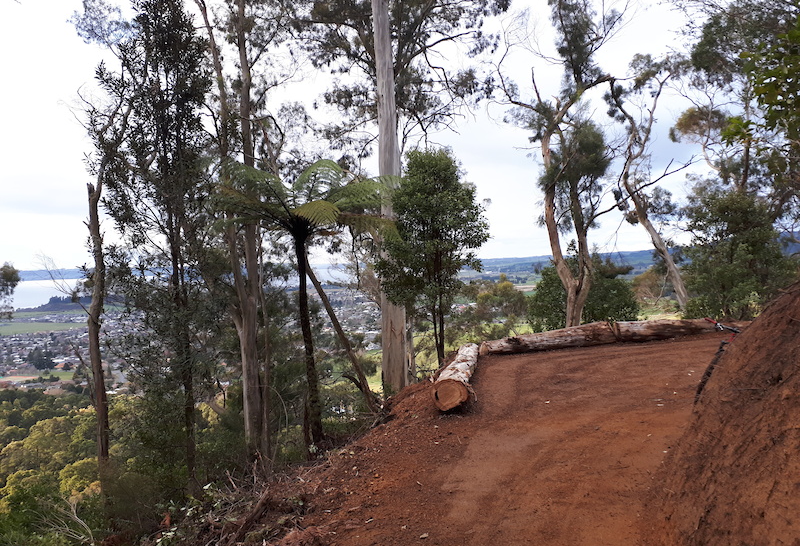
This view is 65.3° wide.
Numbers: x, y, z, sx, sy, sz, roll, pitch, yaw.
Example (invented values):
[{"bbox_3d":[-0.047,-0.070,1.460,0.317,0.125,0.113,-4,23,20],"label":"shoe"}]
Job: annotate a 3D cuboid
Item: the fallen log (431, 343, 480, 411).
[{"bbox_3d":[0.830,1.304,8.375,0.390,0.370,3.299,-2,1,10],"label":"fallen log"}]

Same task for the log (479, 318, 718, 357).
[{"bbox_3d":[3.773,1.122,11.249,5.064,0.400,0.400,-2,1,-20],"label":"log"}]

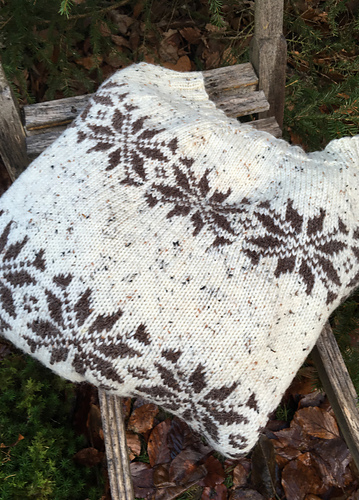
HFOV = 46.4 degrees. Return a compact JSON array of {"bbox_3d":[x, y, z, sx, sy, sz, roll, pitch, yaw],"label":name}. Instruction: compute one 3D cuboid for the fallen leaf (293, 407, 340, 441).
[{"bbox_3d":[0.282,0.355,0.860,0.101,0.018,0.056,19,67,8],"label":"fallen leaf"}]

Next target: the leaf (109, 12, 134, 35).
[{"bbox_3d":[-0.185,-0.711,1.305,0.090,0.022,0.056,39,71,16],"label":"leaf"}]

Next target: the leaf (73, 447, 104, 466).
[{"bbox_3d":[-0.154,0.348,0.707,0.047,0.018,0.028,21,63,11],"label":"leaf"}]

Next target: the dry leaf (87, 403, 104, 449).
[{"bbox_3d":[-0.170,0.363,0.857,0.035,0.020,0.092,-15,66,-7],"label":"dry leaf"}]

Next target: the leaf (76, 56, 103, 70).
[{"bbox_3d":[-0.256,-0.554,1.223,0.061,0.018,0.067,40,68,19],"label":"leaf"}]

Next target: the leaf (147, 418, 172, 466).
[{"bbox_3d":[-0.034,0.388,0.845,0.055,0.020,0.081,-10,66,-5],"label":"leaf"}]

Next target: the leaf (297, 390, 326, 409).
[{"bbox_3d":[0.277,0.316,0.878,0.063,0.018,0.034,-19,67,-8],"label":"leaf"}]

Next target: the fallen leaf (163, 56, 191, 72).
[{"bbox_3d":[-0.003,-0.535,1.225,0.080,0.020,0.060,-19,67,-8],"label":"fallen leaf"}]

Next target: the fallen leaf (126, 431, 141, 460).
[{"bbox_3d":[-0.085,0.343,0.732,0.035,0.018,0.045,3,61,2],"label":"fallen leaf"}]

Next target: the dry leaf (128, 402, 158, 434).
[{"bbox_3d":[-0.065,0.303,0.754,0.042,0.018,0.054,17,63,9],"label":"dry leaf"}]

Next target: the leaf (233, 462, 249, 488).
[{"bbox_3d":[0.119,0.445,0.819,0.025,0.015,0.046,14,66,6],"label":"leaf"}]

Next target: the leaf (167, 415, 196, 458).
[{"bbox_3d":[0.004,0.332,0.739,0.043,0.018,0.068,1,61,1],"label":"leaf"}]

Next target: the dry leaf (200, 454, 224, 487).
[{"bbox_3d":[0.066,0.441,0.821,0.046,0.018,0.062,-11,66,-5],"label":"dry leaf"}]

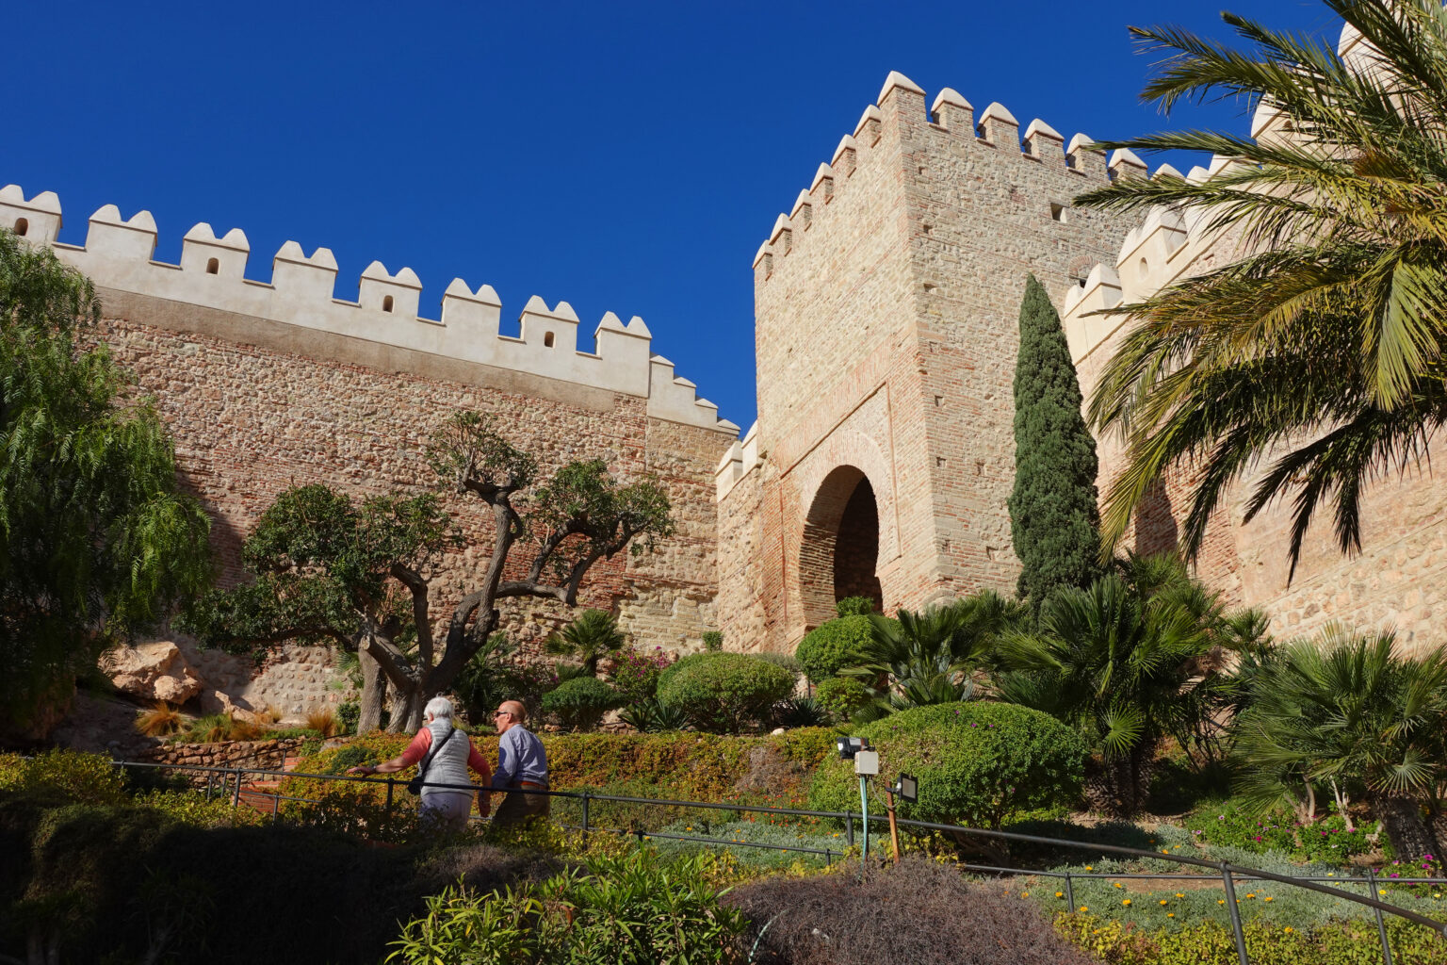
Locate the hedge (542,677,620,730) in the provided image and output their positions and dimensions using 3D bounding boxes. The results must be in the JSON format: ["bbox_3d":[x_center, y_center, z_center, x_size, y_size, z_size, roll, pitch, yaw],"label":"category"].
[{"bbox_3d":[-1.890,2.942,17.000,1.080,0.800,1.050,-1,-26,0],"label":"hedge"}]

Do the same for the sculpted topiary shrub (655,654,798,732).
[{"bbox_3d":[0.037,2.766,16.800,1.800,1.150,1.600,-1,-26,0],"label":"sculpted topiary shrub"}]

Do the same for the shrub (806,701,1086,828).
[{"bbox_3d":[2.163,2.834,12.400,2.600,1.500,2.200,-1,-26,0],"label":"shrub"}]

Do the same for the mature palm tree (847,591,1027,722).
[{"bbox_3d":[2.916,2.406,17.600,2.350,1.900,2.200,-1,-26,0],"label":"mature palm tree"}]

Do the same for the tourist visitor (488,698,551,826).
[{"bbox_3d":[-1.531,2.446,9.650,0.450,1.680,0.500,-21,-32,35],"label":"tourist visitor"}]

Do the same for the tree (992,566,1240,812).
[{"bbox_3d":[4.297,2.331,14.400,2.400,2.750,2.300,-1,-26,0],"label":"tree"}]

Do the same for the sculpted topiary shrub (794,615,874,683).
[{"bbox_3d":[1.610,2.426,18.600,1.150,1.050,1.150,-1,-26,0],"label":"sculpted topiary shrub"}]

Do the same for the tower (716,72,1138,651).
[{"bbox_3d":[6.640,-1.303,34.560,8.800,14.960,8.800,11,-28,-22],"label":"tower"}]

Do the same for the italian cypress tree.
[{"bbox_3d":[6.149,-0.678,24.000,1.750,7.800,1.750,-1,-26,0],"label":"italian cypress tree"}]

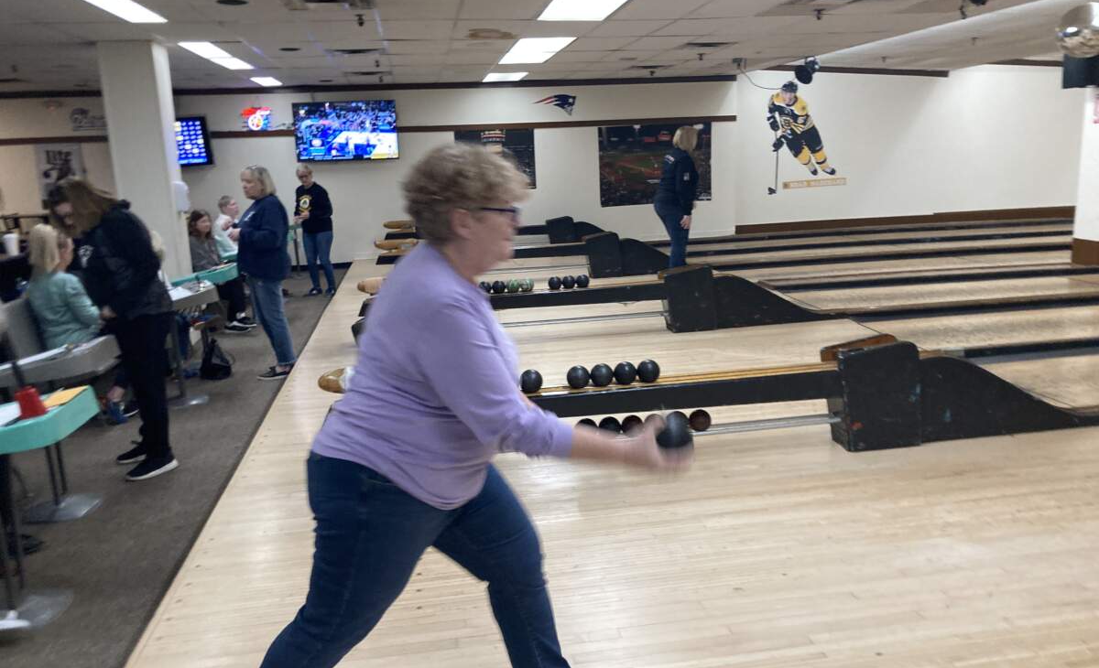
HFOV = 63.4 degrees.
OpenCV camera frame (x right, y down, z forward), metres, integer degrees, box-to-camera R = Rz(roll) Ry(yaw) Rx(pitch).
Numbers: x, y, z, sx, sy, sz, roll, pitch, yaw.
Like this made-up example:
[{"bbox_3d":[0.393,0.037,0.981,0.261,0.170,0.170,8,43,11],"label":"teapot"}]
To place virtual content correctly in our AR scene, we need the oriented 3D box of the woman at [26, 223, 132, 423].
[{"bbox_3d":[-2.827,-0.039,5.326,0.720,1.238,0.460,-12,15,-42],"label":"woman"}]

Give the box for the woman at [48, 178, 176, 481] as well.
[{"bbox_3d":[-2.203,-0.025,4.477,0.500,1.503,0.620,9,16,44],"label":"woman"}]

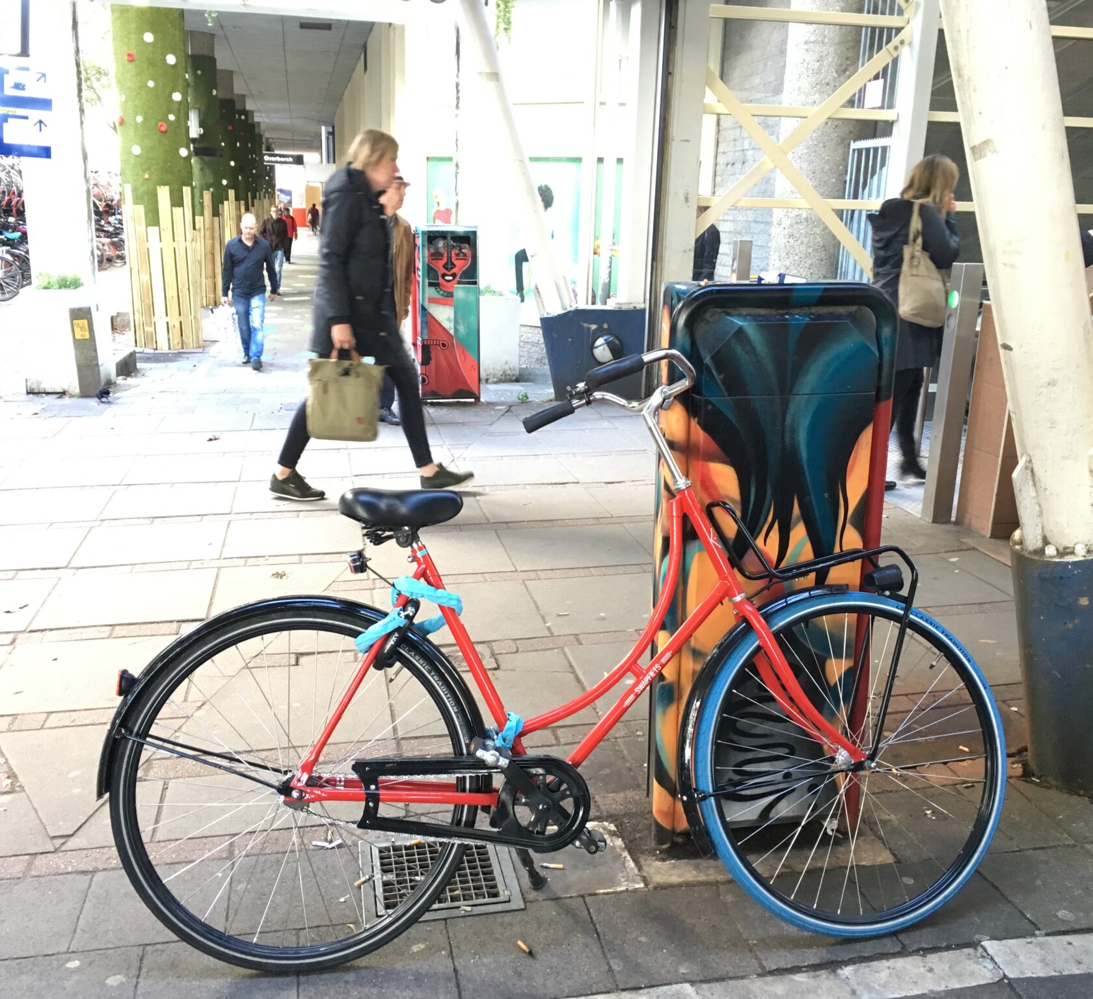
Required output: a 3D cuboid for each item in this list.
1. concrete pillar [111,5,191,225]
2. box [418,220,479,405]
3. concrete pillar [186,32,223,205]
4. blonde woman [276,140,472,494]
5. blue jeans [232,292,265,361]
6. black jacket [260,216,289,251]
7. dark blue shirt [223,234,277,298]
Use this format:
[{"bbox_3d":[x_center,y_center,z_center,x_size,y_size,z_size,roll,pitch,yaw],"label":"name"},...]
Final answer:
[{"bbox_3d":[-4.980,-4.271,14.251,0.850,4.600,0.850,-2,15,-12],"label":"concrete pillar"},{"bbox_3d":[-0.774,-1.477,8.822,0.470,1.340,0.460,-2,15,-12],"label":"box"},{"bbox_3d":[-6.137,-5.668,19.458,0.850,4.600,0.850,-2,15,-12],"label":"concrete pillar"},{"bbox_3d":[-0.879,-0.875,5.424,0.980,1.760,0.580,-2,15,-13],"label":"blonde woman"},{"bbox_3d":[-3.466,-2.070,13.017,0.400,0.860,0.360,-2,15,-12],"label":"blue jeans"},{"bbox_3d":[-5.556,-5.386,22.694,0.620,0.760,0.340,-2,15,-12],"label":"black jacket"},{"bbox_3d":[-3.412,-2.668,12.860,0.640,0.760,0.340,-2,15,-12],"label":"dark blue shirt"}]

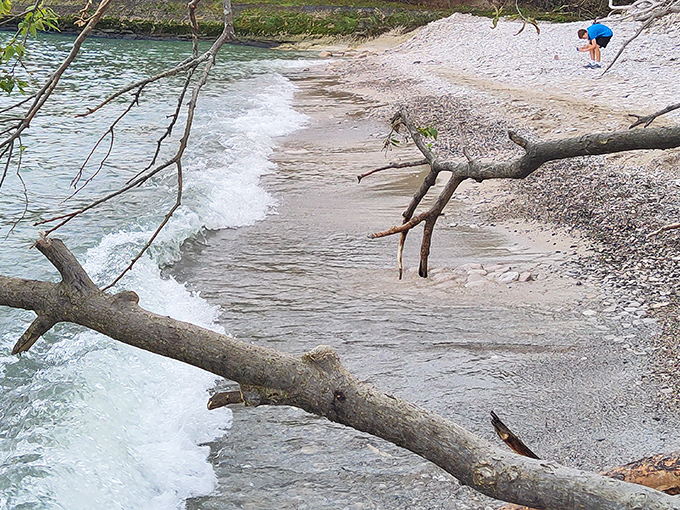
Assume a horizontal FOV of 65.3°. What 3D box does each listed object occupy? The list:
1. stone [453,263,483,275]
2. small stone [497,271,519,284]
[{"bbox_3d":[1.166,0.128,4.850,0.270,0.065,0.160,0,27,0],"label":"stone"},{"bbox_3d":[1.493,0.199,4.700,0.180,0.070,0.130,-6,28,-11],"label":"small stone"}]

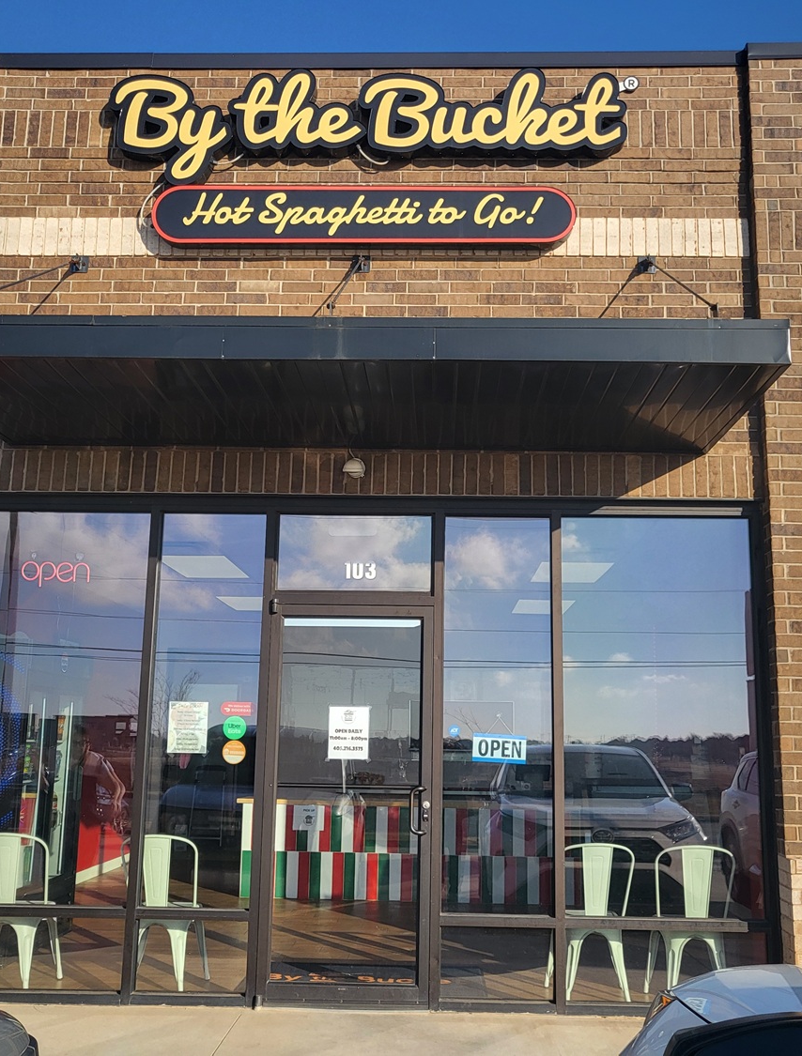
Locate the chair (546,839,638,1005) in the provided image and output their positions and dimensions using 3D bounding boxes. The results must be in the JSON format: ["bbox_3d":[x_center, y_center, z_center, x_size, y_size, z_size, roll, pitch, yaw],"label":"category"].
[{"bbox_3d":[1.084,2.224,6.045,0.450,0.850,0.460,1,-11,-1],"label":"chair"}]

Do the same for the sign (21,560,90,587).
[{"bbox_3d":[-1.988,0.266,6.101,0.399,0.158,0.030,1,-11,2],"label":"sign"}]

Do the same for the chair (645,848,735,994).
[{"bbox_3d":[1.628,2.215,5.955,0.450,0.850,0.460,0,-11,3],"label":"chair"}]

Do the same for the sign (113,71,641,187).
[{"bbox_3d":[-0.206,-2.356,6.279,3.063,0.753,0.100,1,-11,2],"label":"sign"}]

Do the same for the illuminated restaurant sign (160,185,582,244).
[{"bbox_3d":[-0.217,-1.810,6.169,2.457,0.364,0.090,1,-11,2],"label":"illuminated restaurant sign"}]

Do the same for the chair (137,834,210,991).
[{"bbox_3d":[-1.336,2.164,6.013,0.440,0.840,0.480,0,-11,3],"label":"chair"}]

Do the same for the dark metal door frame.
[{"bbox_3d":[-0.278,1.453,5.742,0.972,2.163,0.090,1,-11,2],"label":"dark metal door frame"}]

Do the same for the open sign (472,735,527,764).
[{"bbox_3d":[0.546,1.220,5.826,0.292,0.153,0.010,1,-11,2],"label":"open sign"}]

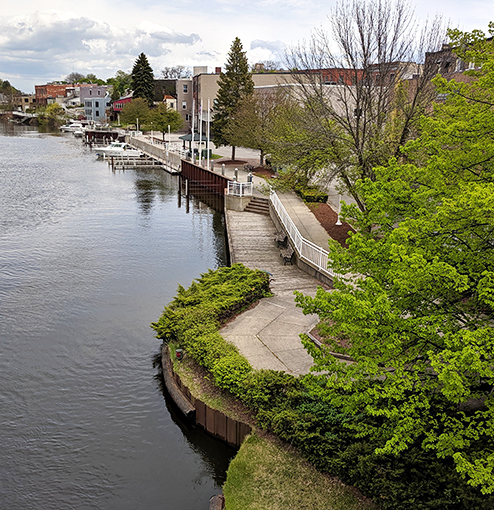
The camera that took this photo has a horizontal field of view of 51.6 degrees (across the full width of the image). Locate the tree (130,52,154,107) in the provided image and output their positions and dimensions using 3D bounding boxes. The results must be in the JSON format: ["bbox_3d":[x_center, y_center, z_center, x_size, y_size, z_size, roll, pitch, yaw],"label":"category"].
[{"bbox_3d":[-24.089,-38.102,118.063,5.660,16.244,5.660,2,17,0],"label":"tree"}]

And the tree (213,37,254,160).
[{"bbox_3d":[-1.605,-19.747,65.577,5.442,15.149,5.442,2,17,0],"label":"tree"}]

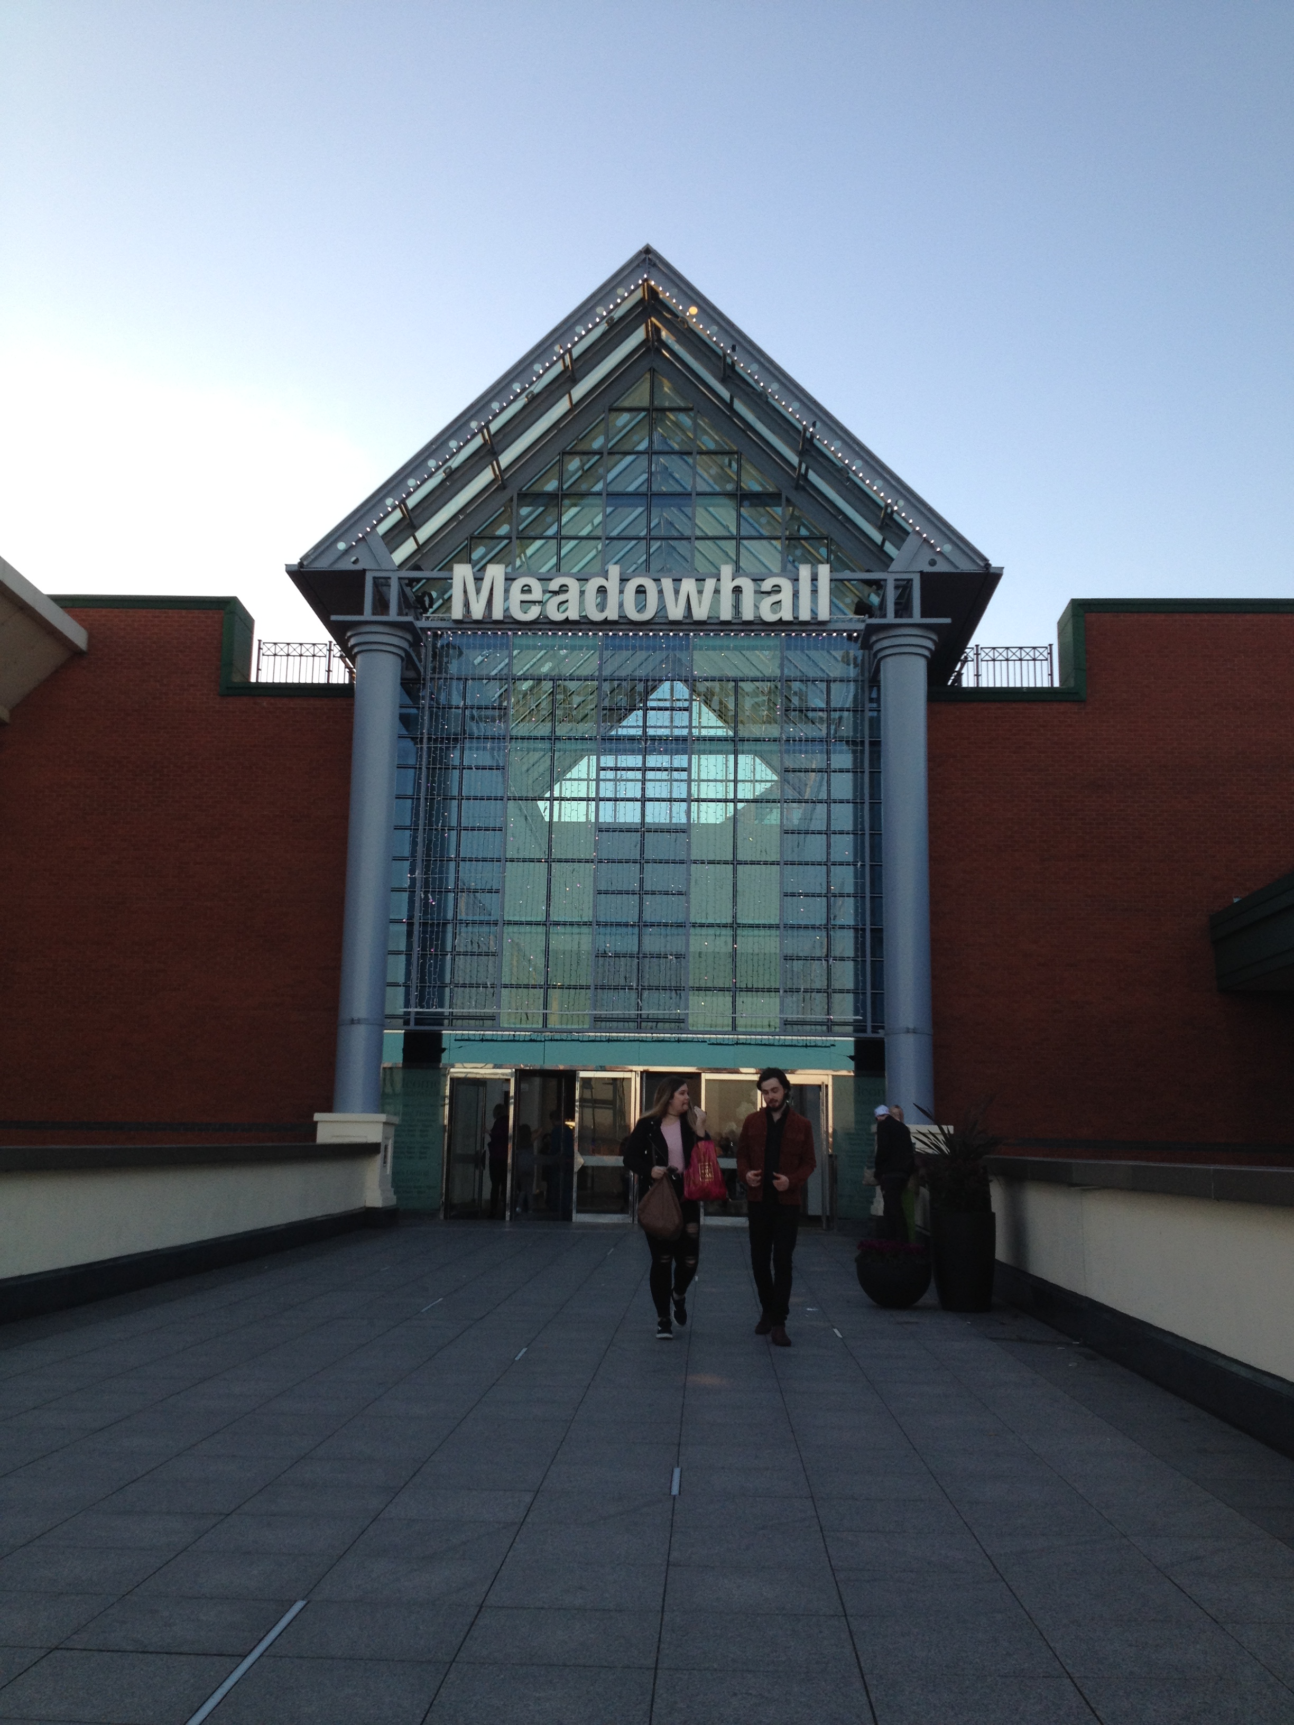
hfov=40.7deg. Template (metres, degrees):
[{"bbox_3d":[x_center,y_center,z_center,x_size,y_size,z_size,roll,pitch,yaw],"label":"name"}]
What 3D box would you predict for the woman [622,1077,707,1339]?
[{"bbox_3d":[0.137,2.323,11.898,0.562,1.705,0.460,2,-11,-5],"label":"woman"}]

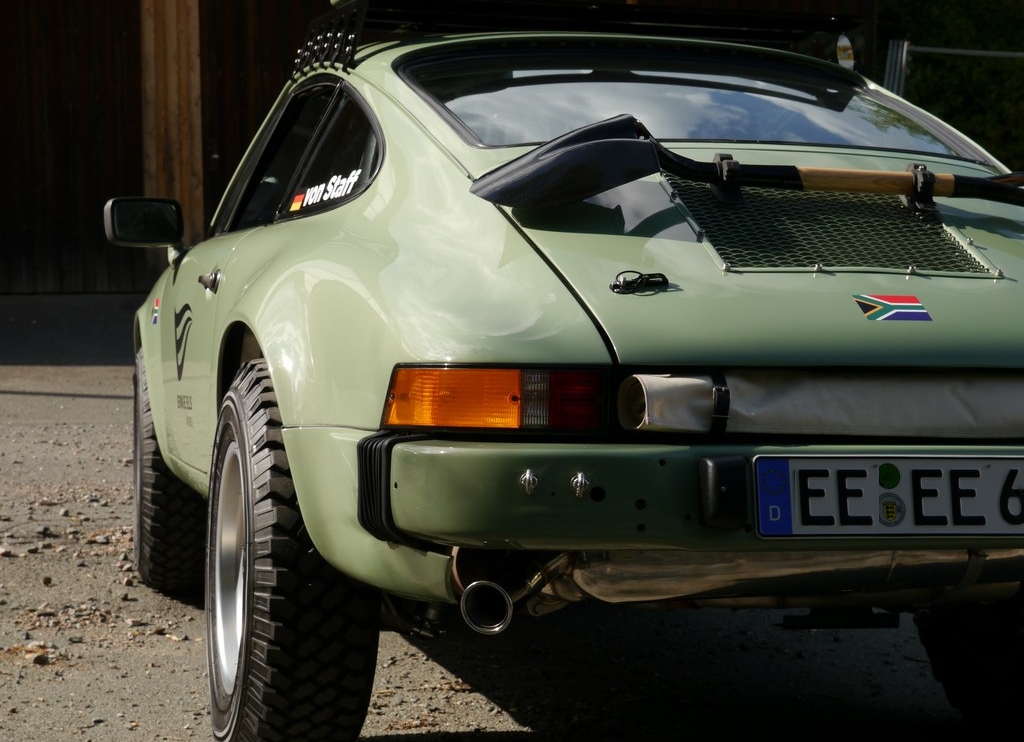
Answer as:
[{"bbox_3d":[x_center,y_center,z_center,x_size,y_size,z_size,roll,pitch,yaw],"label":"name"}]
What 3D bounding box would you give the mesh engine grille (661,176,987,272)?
[{"bbox_3d":[0.477,-0.227,3.180,0.420,0.030,0.370,0,28,-14],"label":"mesh engine grille"}]

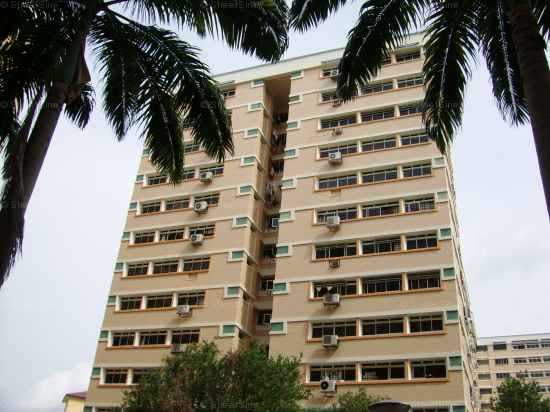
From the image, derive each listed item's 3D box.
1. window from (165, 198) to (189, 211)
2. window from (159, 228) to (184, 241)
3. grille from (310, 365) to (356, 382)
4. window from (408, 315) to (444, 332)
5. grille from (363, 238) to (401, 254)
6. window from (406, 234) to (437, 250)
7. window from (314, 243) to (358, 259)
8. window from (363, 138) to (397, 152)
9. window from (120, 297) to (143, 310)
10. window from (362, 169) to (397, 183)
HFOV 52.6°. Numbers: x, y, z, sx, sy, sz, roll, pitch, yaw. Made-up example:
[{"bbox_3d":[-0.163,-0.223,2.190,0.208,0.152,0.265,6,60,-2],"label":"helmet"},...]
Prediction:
[{"bbox_3d":[-8.140,-0.038,45.770,2.270,1.130,0.150,-8,-32,21],"label":"window"},{"bbox_3d":[-7.841,2.292,42.395,2.200,1.030,0.140,-7,-33,20],"label":"window"},{"bbox_3d":[3.668,10.504,34.859,2.950,1.070,0.150,-7,-31,20],"label":"grille"},{"bbox_3d":[9.033,7.080,33.185,1.940,1.130,0.150,-8,-32,21],"label":"window"},{"bbox_3d":[6.865,2.635,35.670,2.550,1.050,0.140,-7,-33,20],"label":"grille"},{"bbox_3d":[9.213,2.262,34.772,1.940,1.100,0.100,-7,-33,20],"label":"window"},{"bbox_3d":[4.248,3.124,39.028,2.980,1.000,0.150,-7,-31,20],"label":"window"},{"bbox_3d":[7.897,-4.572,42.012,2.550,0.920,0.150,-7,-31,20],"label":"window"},{"bbox_3d":[-11.167,7.587,43.258,1.850,1.060,0.150,-7,-31,20],"label":"window"},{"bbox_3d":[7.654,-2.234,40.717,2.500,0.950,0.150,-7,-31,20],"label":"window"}]

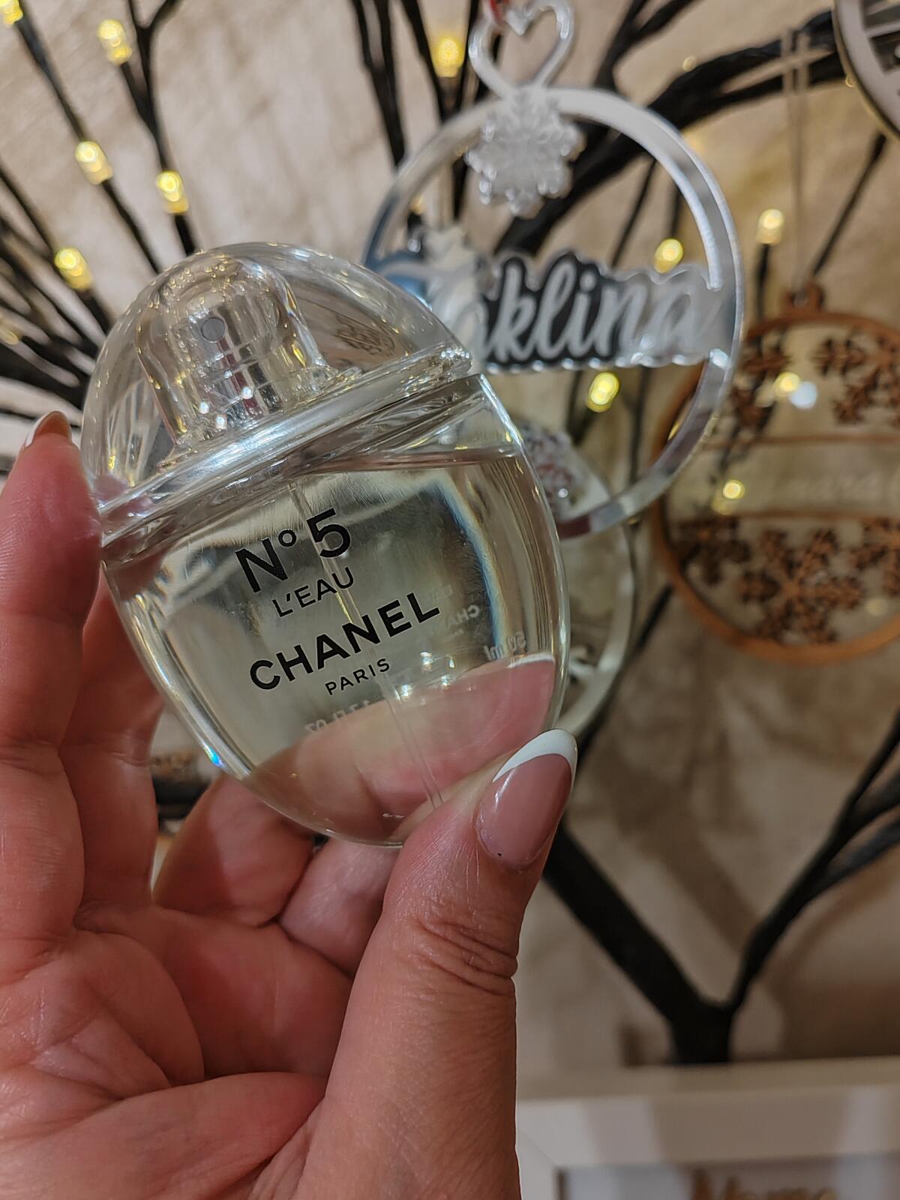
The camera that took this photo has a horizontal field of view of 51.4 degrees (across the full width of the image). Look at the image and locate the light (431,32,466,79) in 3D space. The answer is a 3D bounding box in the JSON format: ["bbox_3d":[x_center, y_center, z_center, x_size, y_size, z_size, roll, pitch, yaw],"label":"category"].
[{"bbox_3d":[-0.001,-0.198,0.340,0.008,0.014,0.008,5,16,-3],"label":"light"}]

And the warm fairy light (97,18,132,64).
[{"bbox_3d":[-0.118,-0.197,0.330,0.008,0.014,0.008,-22,32,-7],"label":"warm fairy light"}]

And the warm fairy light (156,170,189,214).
[{"bbox_3d":[-0.098,-0.144,0.330,0.008,0.014,0.008,-16,31,-9],"label":"warm fairy light"}]

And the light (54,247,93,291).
[{"bbox_3d":[-0.131,-0.115,0.325,0.008,0.014,0.008,-28,31,-11],"label":"light"}]

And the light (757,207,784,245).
[{"bbox_3d":[0.115,-0.134,0.335,0.008,0.013,0.008,12,40,14],"label":"light"}]

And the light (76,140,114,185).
[{"bbox_3d":[-0.125,-0.154,0.330,0.008,0.014,0.008,-28,33,-7],"label":"light"}]

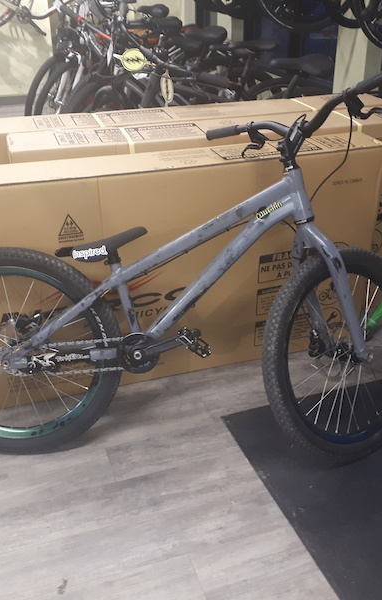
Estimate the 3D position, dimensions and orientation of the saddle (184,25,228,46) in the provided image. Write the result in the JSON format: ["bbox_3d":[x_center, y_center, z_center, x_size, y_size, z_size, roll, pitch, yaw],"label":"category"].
[{"bbox_3d":[0.091,-1.653,3.900,0.270,0.110,0.175,-4,29,-7],"label":"saddle"}]

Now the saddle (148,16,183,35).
[{"bbox_3d":[-0.188,-2.024,4.600,0.270,0.110,0.175,-4,29,-7],"label":"saddle"}]

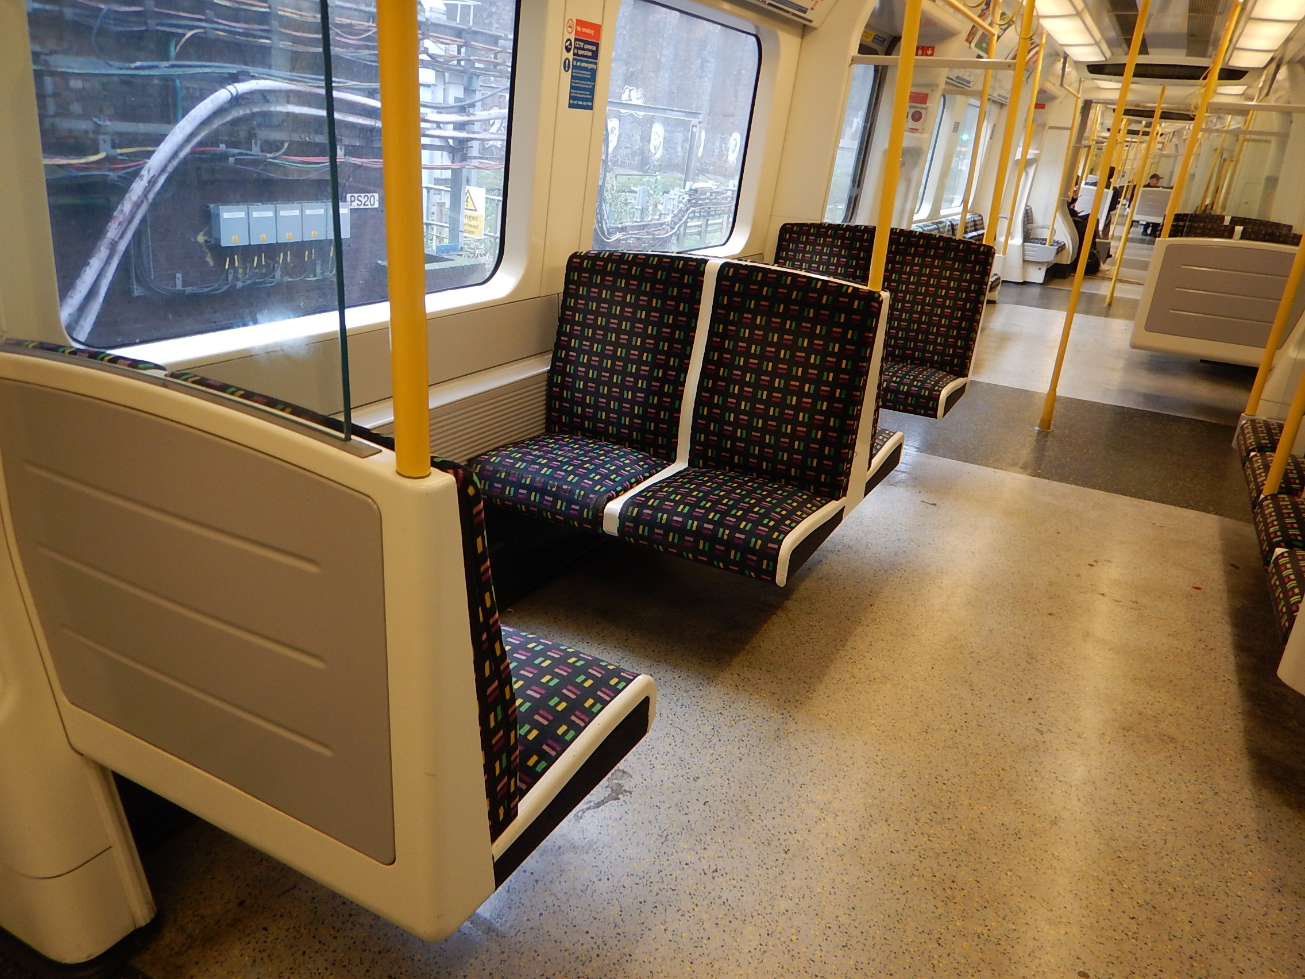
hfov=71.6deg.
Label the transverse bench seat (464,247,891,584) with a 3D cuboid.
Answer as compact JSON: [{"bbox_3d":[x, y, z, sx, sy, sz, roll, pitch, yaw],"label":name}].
[{"bbox_3d":[0.025,-0.269,2.492,1.015,0.650,0.630,14,24,25],"label":"transverse bench seat"}]

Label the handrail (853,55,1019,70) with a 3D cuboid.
[{"bbox_3d":[1.168,-1.771,3.767,0.690,0.037,0.035,14,24,25],"label":"handrail"}]

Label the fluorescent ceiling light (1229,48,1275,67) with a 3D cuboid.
[{"bbox_3d":[4.993,-3.601,7.553,0.265,0.060,1.250,14,24,25],"label":"fluorescent ceiling light"}]

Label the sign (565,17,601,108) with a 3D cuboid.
[{"bbox_3d":[-0.205,-1.218,2.592,0.008,0.230,0.170,19,26,23],"label":"sign"}]

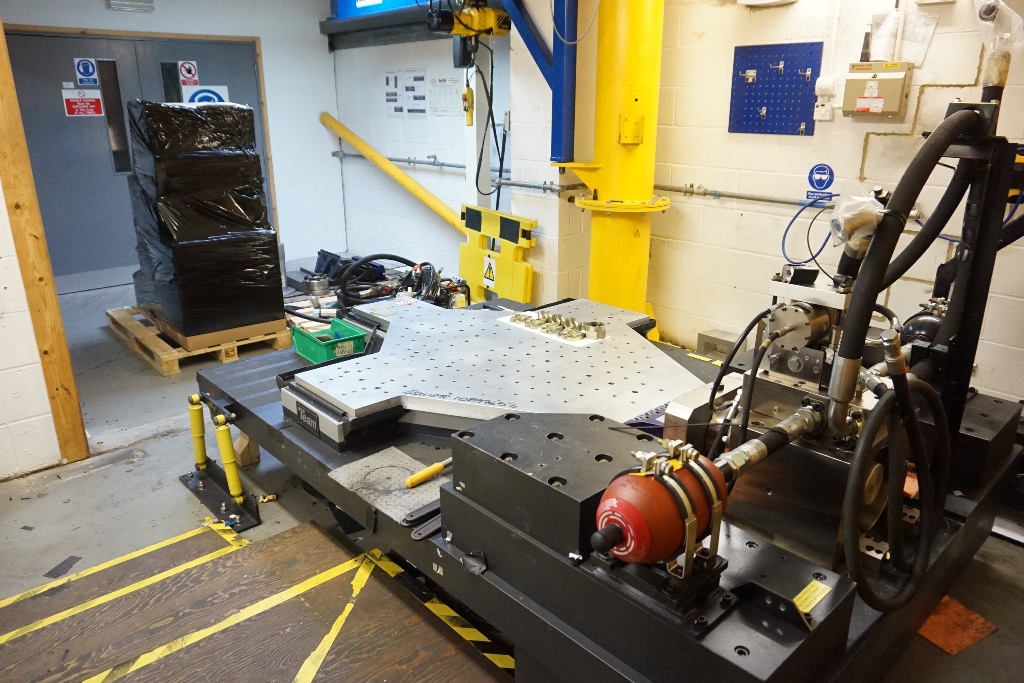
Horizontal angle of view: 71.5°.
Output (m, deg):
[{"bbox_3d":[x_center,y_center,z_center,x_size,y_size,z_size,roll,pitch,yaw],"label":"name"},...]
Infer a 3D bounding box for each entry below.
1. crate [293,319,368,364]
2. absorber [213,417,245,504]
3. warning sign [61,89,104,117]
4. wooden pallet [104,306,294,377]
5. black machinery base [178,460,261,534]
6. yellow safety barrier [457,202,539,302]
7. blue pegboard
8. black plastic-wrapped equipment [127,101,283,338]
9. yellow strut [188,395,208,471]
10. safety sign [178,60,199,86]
[{"bbox_3d":[-0.820,0.008,3.190,0.220,0.131,0.318,-15,24,-38],"label":"crate"},{"bbox_3d":[-1.076,0.453,2.711,0.059,0.360,0.059,-17,11,-42],"label":"absorber"},{"bbox_3d":[-3.378,-1.879,5.612,0.267,0.199,0.010,-17,25,-42],"label":"warning sign"},{"bbox_3d":[-2.115,-0.094,4.772,0.800,0.144,1.200,-15,24,-39],"label":"wooden pallet"},{"bbox_3d":[-1.176,0.590,2.837,0.099,0.101,0.565,-17,25,-42],"label":"black machinery base"},{"bbox_3d":[-0.099,-0.469,4.841,0.111,0.796,0.827,-9,21,-32],"label":"yellow safety barrier"},{"bbox_3d":[1.396,-1.344,3.806,0.025,0.457,0.494,-17,25,-42],"label":"blue pegboard"},{"bbox_3d":[-1.968,-0.797,4.410,0.605,1.275,0.988,-16,24,-39],"label":"black plastic-wrapped equipment"},{"bbox_3d":[-1.283,0.379,2.908,0.059,0.370,0.059,-17,37,-42],"label":"yellow strut"},{"bbox_3d":[-2.768,-2.298,6.099,0.148,0.197,0.010,-17,25,-42],"label":"safety sign"}]

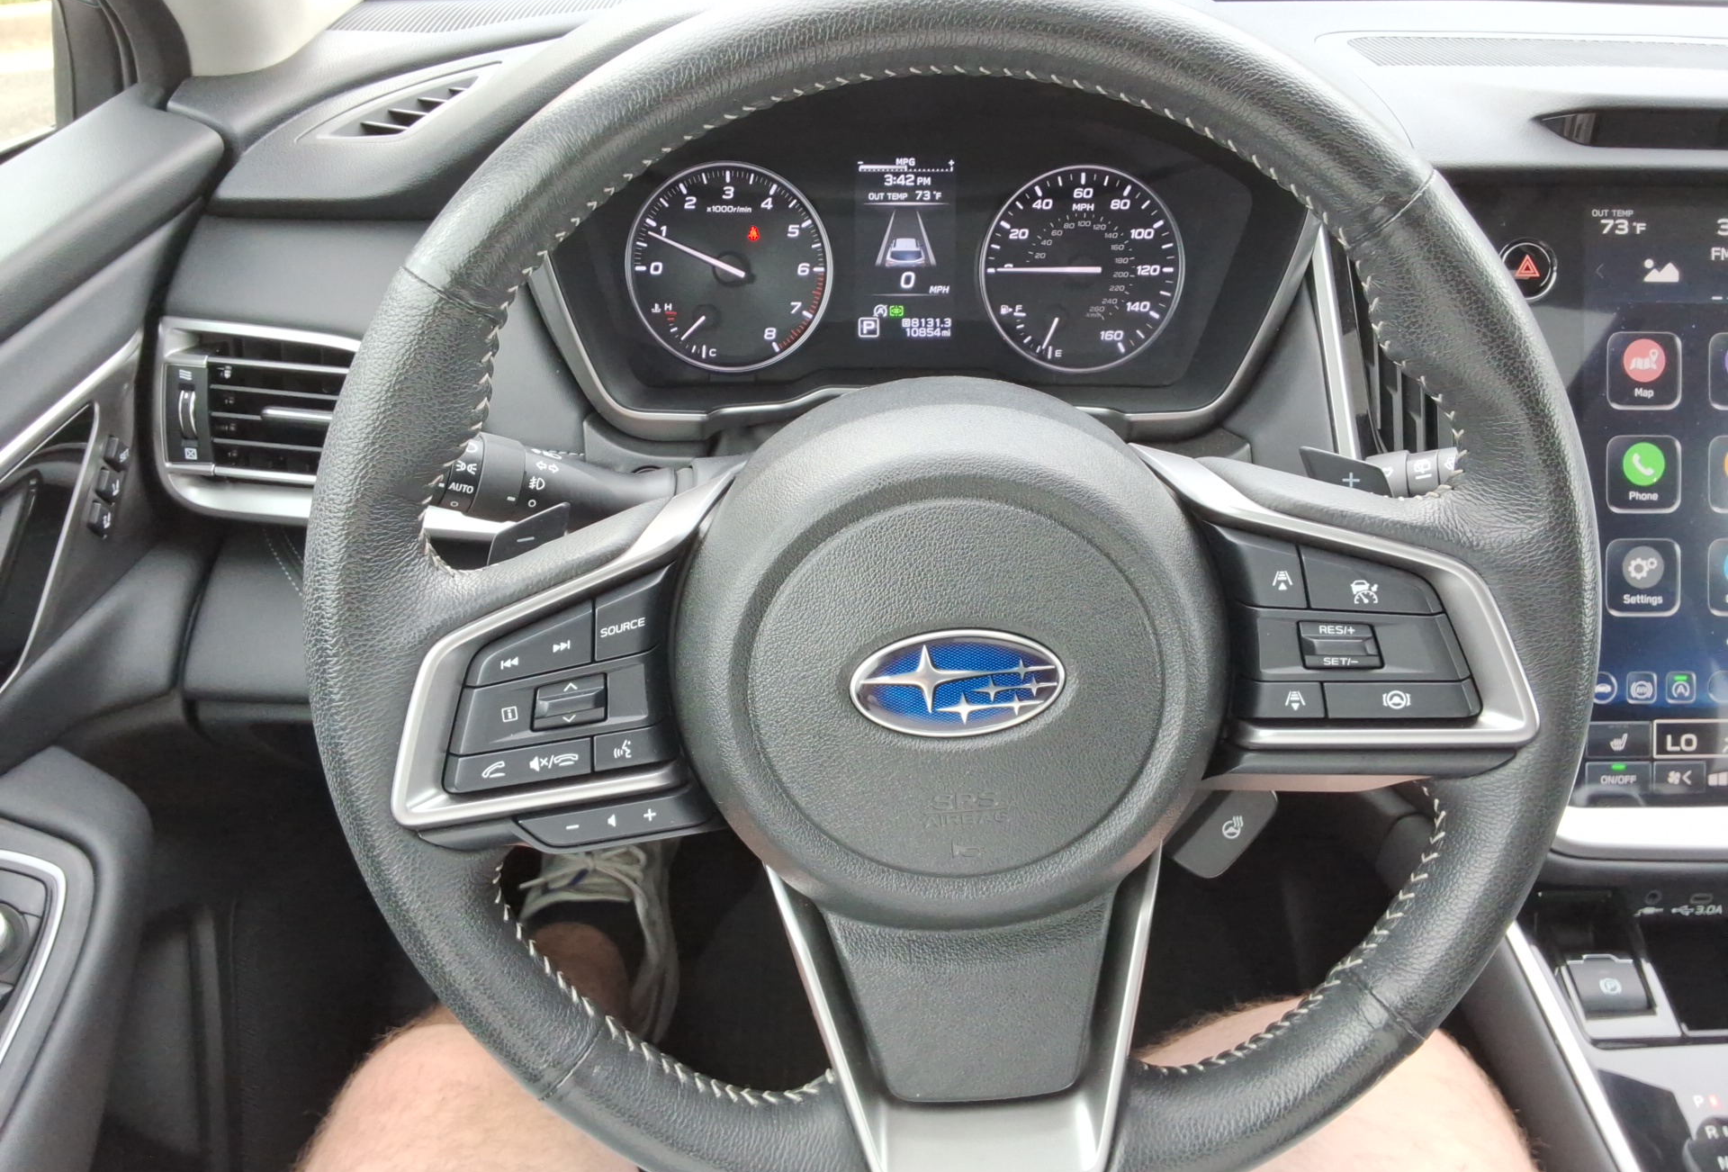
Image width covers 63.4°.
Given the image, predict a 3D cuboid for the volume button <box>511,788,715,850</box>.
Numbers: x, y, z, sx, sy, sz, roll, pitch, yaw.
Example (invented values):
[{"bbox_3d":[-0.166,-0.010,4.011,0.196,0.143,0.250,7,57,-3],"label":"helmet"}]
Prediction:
[{"bbox_3d":[-0.074,0.071,0.421,0.059,0.010,0.013,-9,9,2],"label":"volume button"}]

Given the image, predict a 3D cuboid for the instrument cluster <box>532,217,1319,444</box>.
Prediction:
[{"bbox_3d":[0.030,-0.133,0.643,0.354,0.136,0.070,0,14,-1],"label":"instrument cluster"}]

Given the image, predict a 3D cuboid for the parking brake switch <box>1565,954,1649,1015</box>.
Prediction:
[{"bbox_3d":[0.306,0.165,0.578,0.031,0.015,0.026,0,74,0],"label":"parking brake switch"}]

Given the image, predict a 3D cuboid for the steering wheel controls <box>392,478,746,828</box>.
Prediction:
[{"bbox_3d":[-0.088,0.019,0.409,0.112,0.101,0.035,-4,9,2],"label":"steering wheel controls"}]

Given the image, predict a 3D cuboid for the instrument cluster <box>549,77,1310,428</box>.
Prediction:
[{"bbox_3d":[0.031,-0.149,0.639,0.349,0.156,0.055,0,14,-1],"label":"instrument cluster"}]

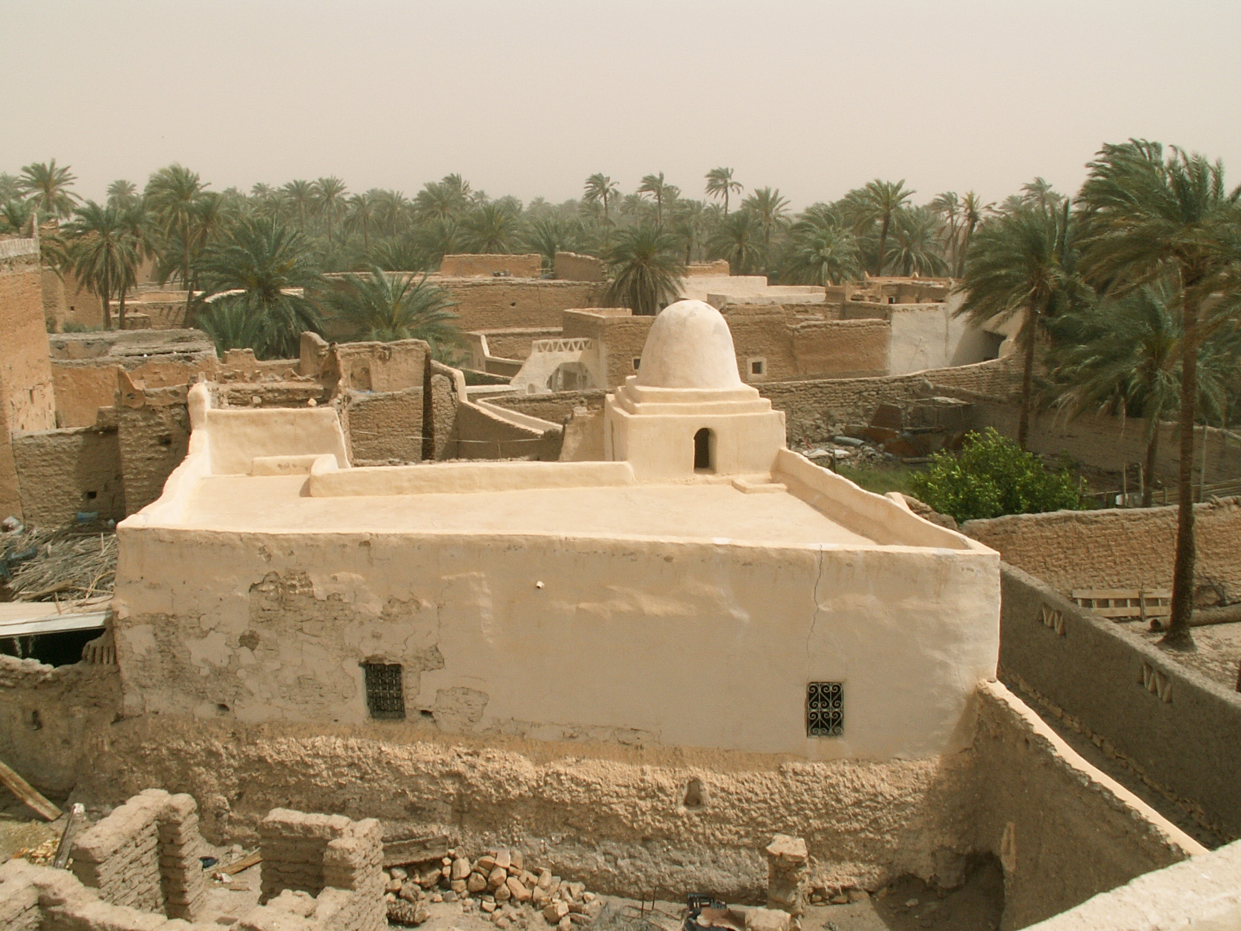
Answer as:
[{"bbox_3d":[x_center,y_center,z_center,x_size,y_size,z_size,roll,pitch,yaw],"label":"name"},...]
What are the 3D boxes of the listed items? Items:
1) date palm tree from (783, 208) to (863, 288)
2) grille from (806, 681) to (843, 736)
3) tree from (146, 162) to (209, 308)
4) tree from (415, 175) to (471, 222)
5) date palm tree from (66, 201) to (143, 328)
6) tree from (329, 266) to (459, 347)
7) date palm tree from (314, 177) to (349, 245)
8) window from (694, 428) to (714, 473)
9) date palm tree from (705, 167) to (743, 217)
[{"bbox_3d":[14.295,-13.159,89.190,5.789,9.800,5.789,0,12,0],"label":"date palm tree"},{"bbox_3d":[2.589,3.095,15.919,0.461,0.757,0.050,1,11,7],"label":"grille"},{"bbox_3d":[-34.137,-16.468,96.673,5.001,13.229,5.001,0,12,0],"label":"tree"},{"bbox_3d":[-19.999,-26.137,142.668,6.394,13.407,6.394,0,12,0],"label":"tree"},{"bbox_3d":[-32.536,-11.432,79.335,4.904,10.437,4.904,0,12,0],"label":"date palm tree"},{"bbox_3d":[-9.869,-6.213,54.849,5.664,5.017,5.664,0,11,0],"label":"tree"},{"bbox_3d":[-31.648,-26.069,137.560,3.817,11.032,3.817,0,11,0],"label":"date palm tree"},{"bbox_3d":[1.326,-0.256,19.939,0.339,0.718,0.220,-2,11,-8],"label":"window"},{"bbox_3d":[12.462,-28.784,152.331,4.944,14.650,4.944,0,12,0],"label":"date palm tree"}]

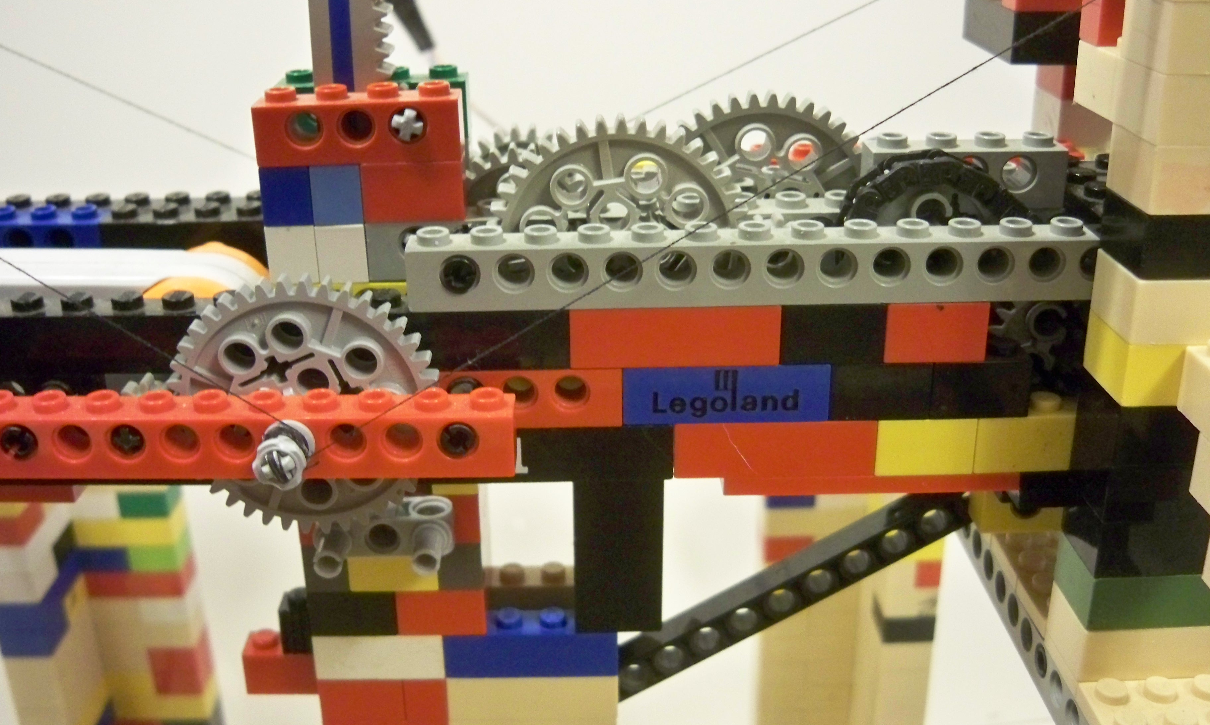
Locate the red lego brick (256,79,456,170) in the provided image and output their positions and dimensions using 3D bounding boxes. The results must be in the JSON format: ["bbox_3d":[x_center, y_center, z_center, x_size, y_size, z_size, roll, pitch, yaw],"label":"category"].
[{"bbox_3d":[-0.038,-0.037,0.203,0.032,0.011,0.008,-1,22,-1],"label":"red lego brick"}]

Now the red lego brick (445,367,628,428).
[{"bbox_3d":[-0.013,0.003,0.203,0.032,0.011,0.008,-1,22,-1],"label":"red lego brick"}]

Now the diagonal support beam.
[{"bbox_3d":[0.033,0.044,0.246,0.090,0.008,0.008,-29,20,9],"label":"diagonal support beam"}]

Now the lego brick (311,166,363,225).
[{"bbox_3d":[-0.042,-0.028,0.207,0.008,0.011,0.008,-1,22,-1],"label":"lego brick"}]

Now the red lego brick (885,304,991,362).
[{"bbox_3d":[0.051,-0.007,0.201,0.016,0.011,0.008,-1,22,-1],"label":"red lego brick"}]

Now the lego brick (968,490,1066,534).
[{"bbox_3d":[0.078,0.025,0.244,0.016,0.011,0.008,-1,22,-1],"label":"lego brick"}]

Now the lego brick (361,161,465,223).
[{"bbox_3d":[-0.030,-0.028,0.206,0.016,0.010,0.008,-1,22,-1],"label":"lego brick"}]

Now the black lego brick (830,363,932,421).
[{"bbox_3d":[0.043,0.003,0.204,0.016,0.010,0.008,-1,22,-1],"label":"black lego brick"}]

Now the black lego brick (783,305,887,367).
[{"bbox_3d":[0.035,-0.006,0.200,0.016,0.010,0.008,-1,22,-1],"label":"black lego brick"}]

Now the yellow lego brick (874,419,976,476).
[{"bbox_3d":[0.051,0.011,0.208,0.016,0.011,0.008,-1,22,-1],"label":"yellow lego brick"}]

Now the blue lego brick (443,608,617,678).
[{"bbox_3d":[-0.014,0.052,0.242,0.032,0.011,0.008,-1,22,-1],"label":"blue lego brick"}]

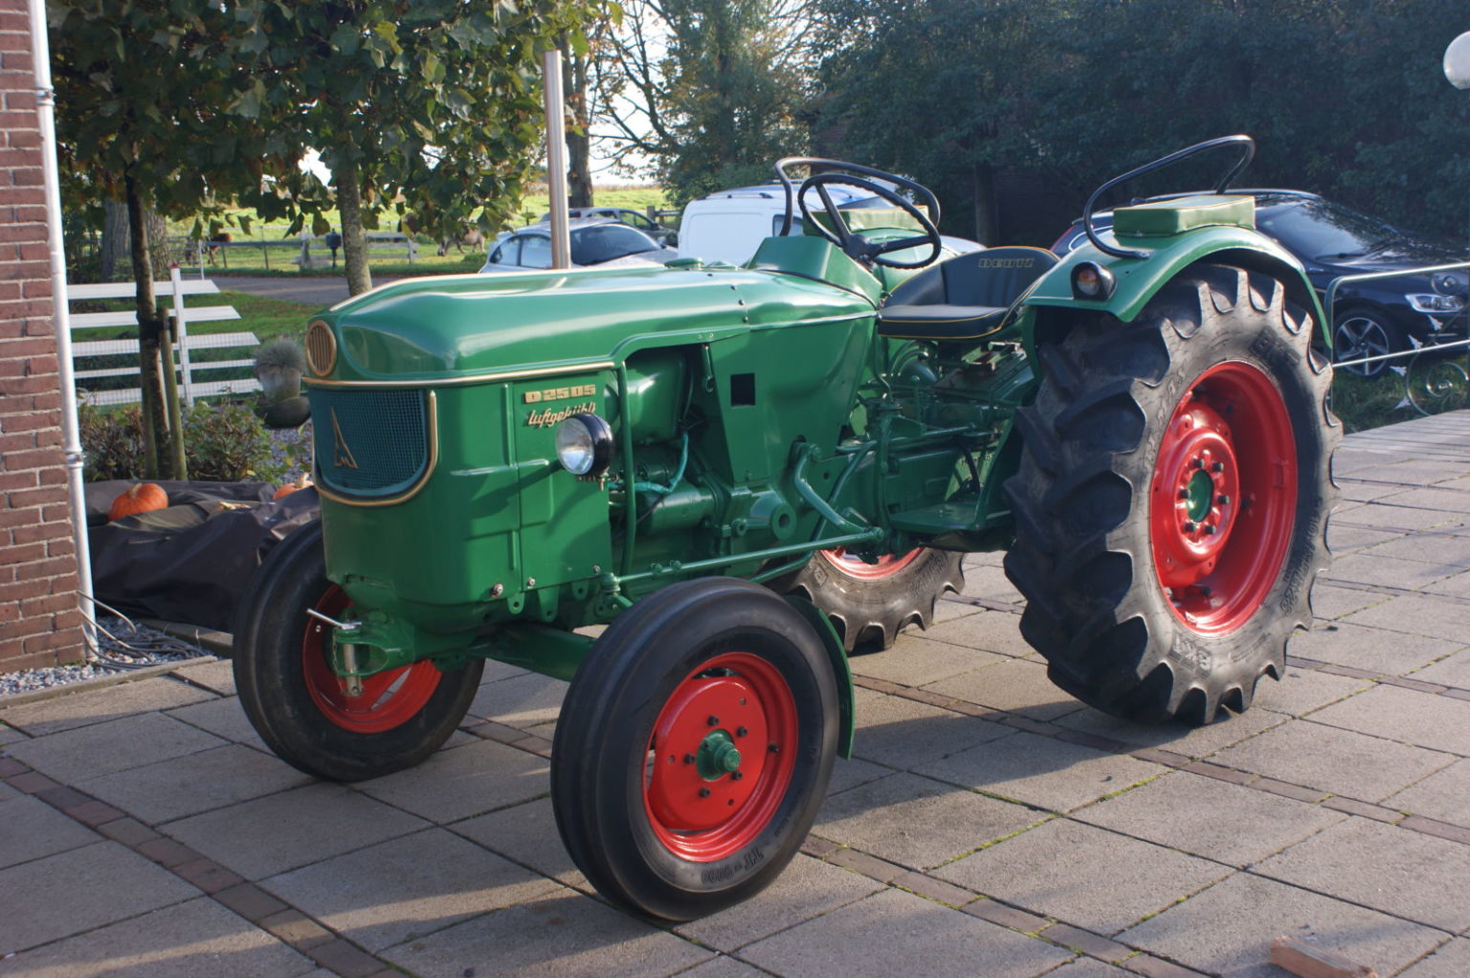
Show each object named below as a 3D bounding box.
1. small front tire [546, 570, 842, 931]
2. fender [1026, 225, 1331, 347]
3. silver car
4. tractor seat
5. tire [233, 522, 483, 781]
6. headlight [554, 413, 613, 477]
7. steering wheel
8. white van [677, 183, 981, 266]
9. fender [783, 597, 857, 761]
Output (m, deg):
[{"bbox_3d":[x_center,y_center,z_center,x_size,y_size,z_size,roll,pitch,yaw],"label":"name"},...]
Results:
[{"bbox_3d":[-0.070,0.534,3.581,0.710,0.710,0.175,-10,12,-42],"label":"small front tire"},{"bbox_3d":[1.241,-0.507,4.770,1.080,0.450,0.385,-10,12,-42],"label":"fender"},{"bbox_3d":[-2.104,-3.461,26.500,1.670,1.460,3.950,-9,12,-38],"label":"silver car"},{"bbox_3d":[0.722,-0.587,5.056,0.430,0.260,0.480,-10,12,-42],"label":"tractor seat"},{"bbox_3d":[-0.960,0.410,4.474,0.710,0.710,0.175,-10,12,-42],"label":"tire"},{"bbox_3d":[-0.309,-0.096,3.648,0.132,0.132,0.100,7,13,43],"label":"headlight"},{"bbox_3d":[0.354,-0.702,4.690,0.430,0.085,0.430,8,-24,46],"label":"steering wheel"},{"bbox_3d":[1.366,-3.215,23.300,4.050,1.820,1.700,5,11,33],"label":"white van"},{"bbox_3d":[0.123,0.402,3.771,0.250,0.430,0.180,-10,12,-42],"label":"fender"}]

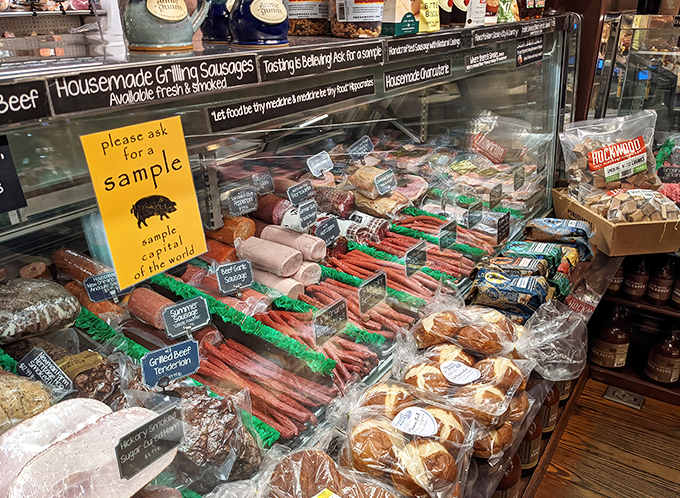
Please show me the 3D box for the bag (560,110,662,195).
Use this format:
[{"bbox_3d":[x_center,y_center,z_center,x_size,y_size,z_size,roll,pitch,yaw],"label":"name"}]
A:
[{"bbox_3d":[1.012,-0.349,1.980,0.330,0.330,0.110,2,18,17],"label":"bag"}]

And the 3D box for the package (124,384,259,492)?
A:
[{"bbox_3d":[-0.250,0.320,0.910,0.200,0.085,0.150,20,32,32],"label":"package"}]

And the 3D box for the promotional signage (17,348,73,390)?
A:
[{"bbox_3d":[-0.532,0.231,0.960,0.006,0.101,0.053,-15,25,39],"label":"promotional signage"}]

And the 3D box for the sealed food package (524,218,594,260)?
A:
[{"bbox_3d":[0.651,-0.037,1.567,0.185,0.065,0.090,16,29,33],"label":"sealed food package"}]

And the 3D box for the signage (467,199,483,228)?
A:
[{"bbox_3d":[0.368,-0.094,1.437,0.005,0.056,0.089,8,22,36],"label":"signage"}]

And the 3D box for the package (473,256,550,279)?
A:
[{"bbox_3d":[0.423,0.064,1.279,0.162,0.057,0.075,10,27,24],"label":"package"}]

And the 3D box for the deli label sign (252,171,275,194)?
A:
[{"bbox_3d":[-0.209,-0.181,1.468,0.005,0.056,0.089,-11,9,27],"label":"deli label sign"}]

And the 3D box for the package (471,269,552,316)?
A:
[{"bbox_3d":[0.387,0.098,1.196,0.162,0.057,0.075,10,27,24],"label":"package"}]

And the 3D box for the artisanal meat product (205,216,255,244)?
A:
[{"bbox_3d":[-0.366,-0.082,1.650,0.200,0.077,0.077,16,29,33],"label":"artisanal meat product"}]

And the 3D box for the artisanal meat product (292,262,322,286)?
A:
[{"bbox_3d":[-0.131,0.040,1.322,0.155,0.057,0.057,16,30,32],"label":"artisanal meat product"}]

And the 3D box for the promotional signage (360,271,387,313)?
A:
[{"bbox_3d":[0.079,0.105,1.250,0.006,0.074,0.098,16,29,39],"label":"promotional signage"}]

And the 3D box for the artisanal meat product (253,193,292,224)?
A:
[{"bbox_3d":[-0.241,-0.131,1.541,0.180,0.062,0.062,16,30,32],"label":"artisanal meat product"}]

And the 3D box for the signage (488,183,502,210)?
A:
[{"bbox_3d":[0.547,-0.185,1.860,0.006,0.076,0.102,11,25,35],"label":"signage"}]

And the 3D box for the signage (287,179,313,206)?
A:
[{"bbox_3d":[-0.126,-0.189,1.760,0.092,0.066,0.006,-29,33,-24],"label":"signage"}]

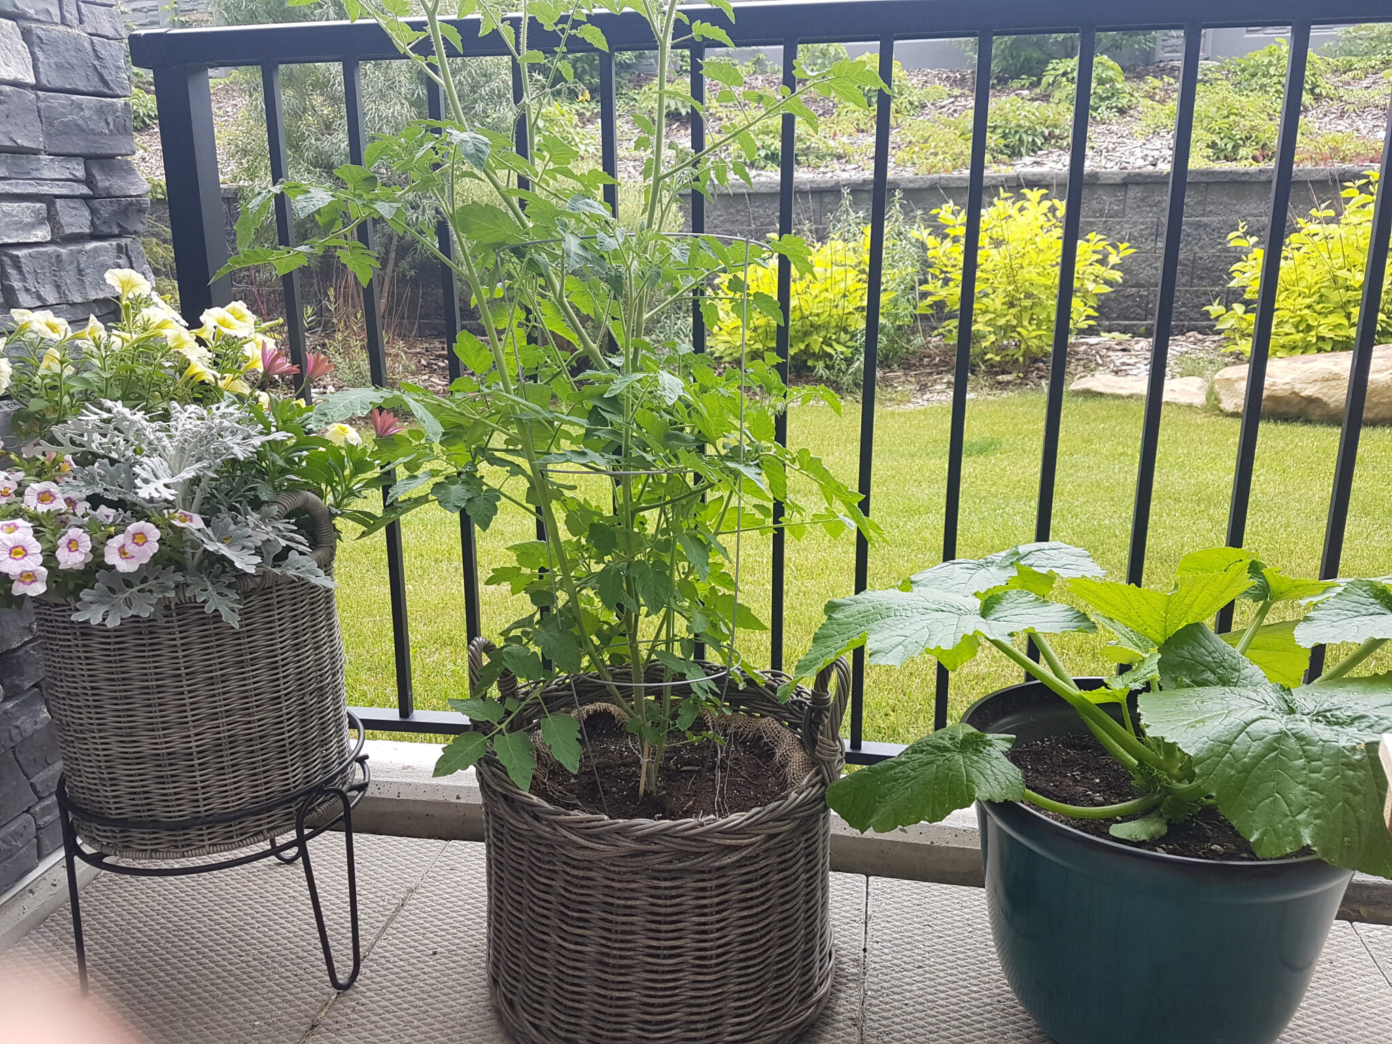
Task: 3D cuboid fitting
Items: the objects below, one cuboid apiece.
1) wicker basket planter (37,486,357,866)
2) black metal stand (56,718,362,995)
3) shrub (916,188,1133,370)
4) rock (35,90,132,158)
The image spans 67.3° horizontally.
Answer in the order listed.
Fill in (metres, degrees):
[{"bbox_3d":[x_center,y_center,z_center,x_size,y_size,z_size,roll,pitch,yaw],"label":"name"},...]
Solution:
[{"bbox_3d":[-0.573,0.147,1.216,0.315,0.348,0.315,2,15,10],"label":"wicker basket planter"},{"bbox_3d":[-0.571,0.397,1.281,0.352,0.268,0.350,2,15,10],"label":"black metal stand"},{"bbox_3d":[1.738,-1.291,5.593,1.103,0.940,1.050,2,15,10],"label":"shrub"},{"bbox_3d":[-0.841,-0.532,1.404,0.065,0.072,0.165,2,15,10],"label":"rock"}]

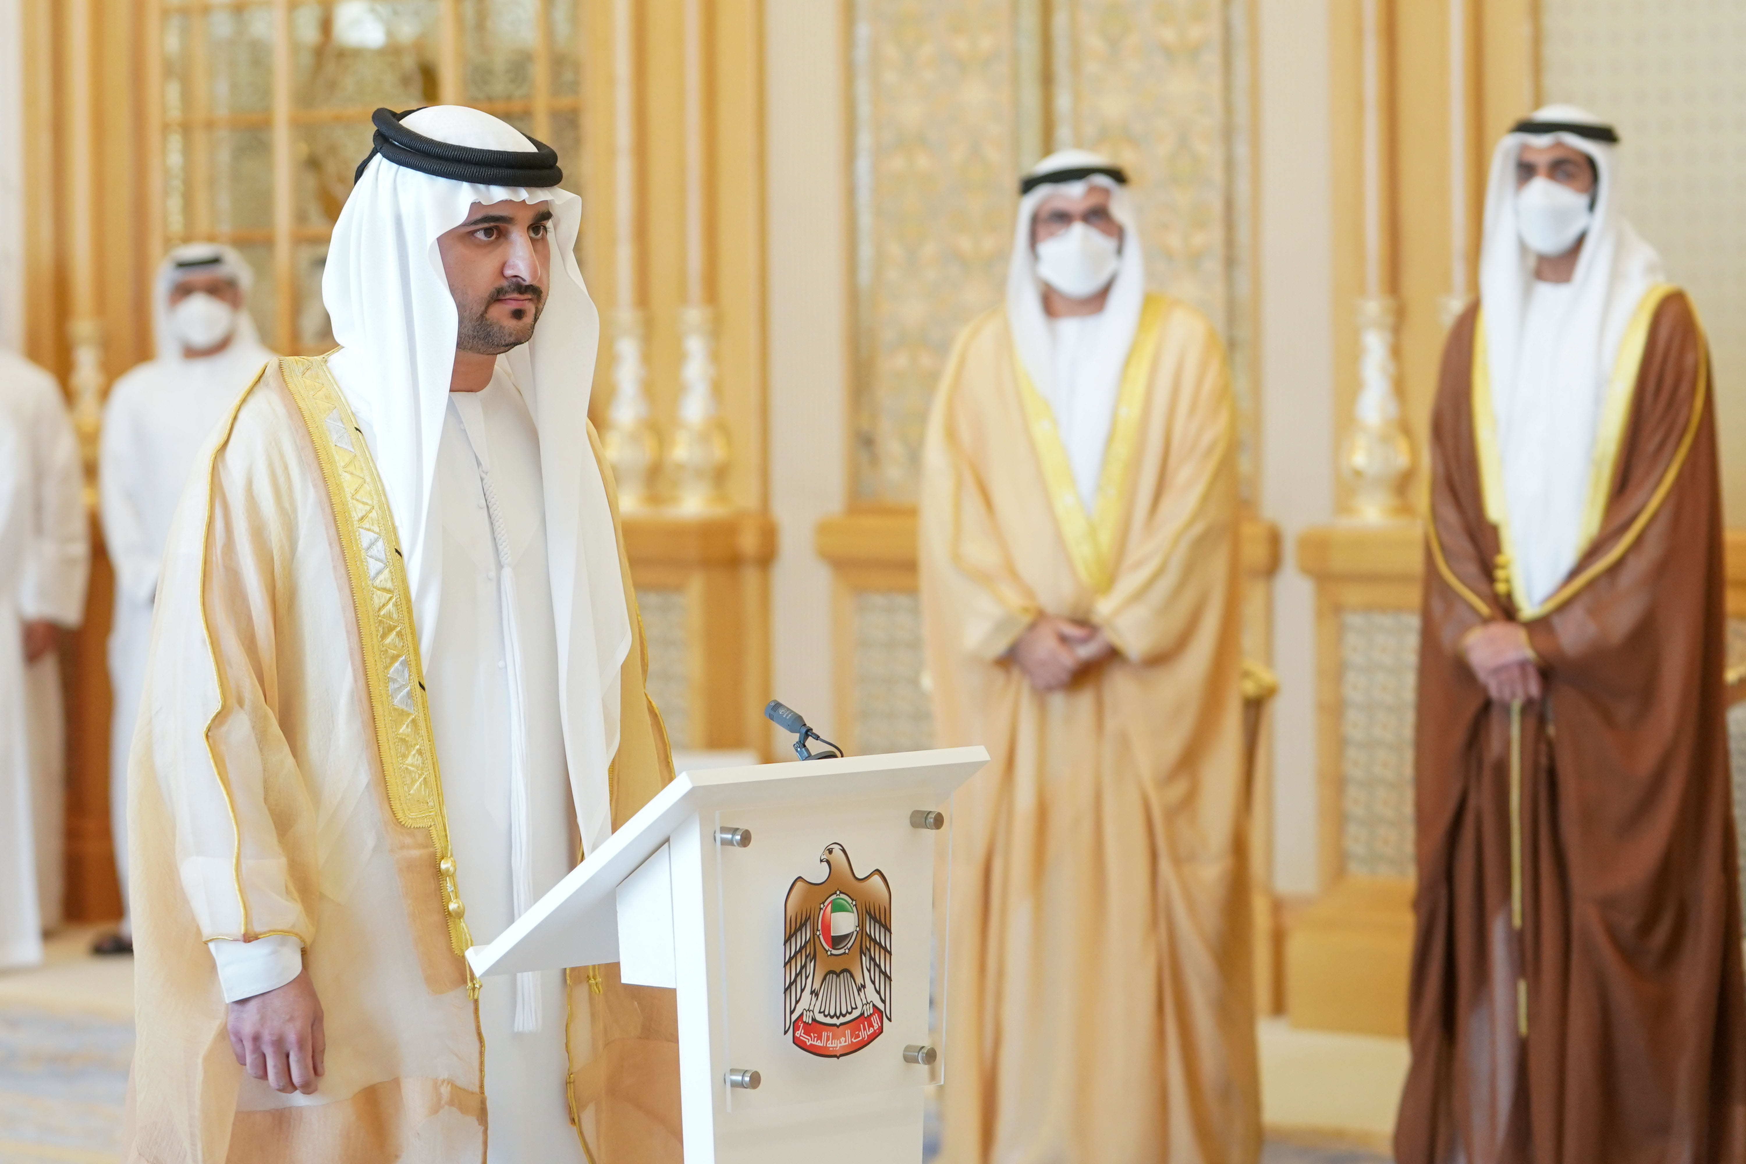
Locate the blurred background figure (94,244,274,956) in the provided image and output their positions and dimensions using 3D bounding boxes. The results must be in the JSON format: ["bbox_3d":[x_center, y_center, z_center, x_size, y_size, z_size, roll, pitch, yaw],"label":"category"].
[{"bbox_3d":[-1.659,0.020,10.300,0.520,1.740,0.360,0,3,5],"label":"blurred background figure"}]

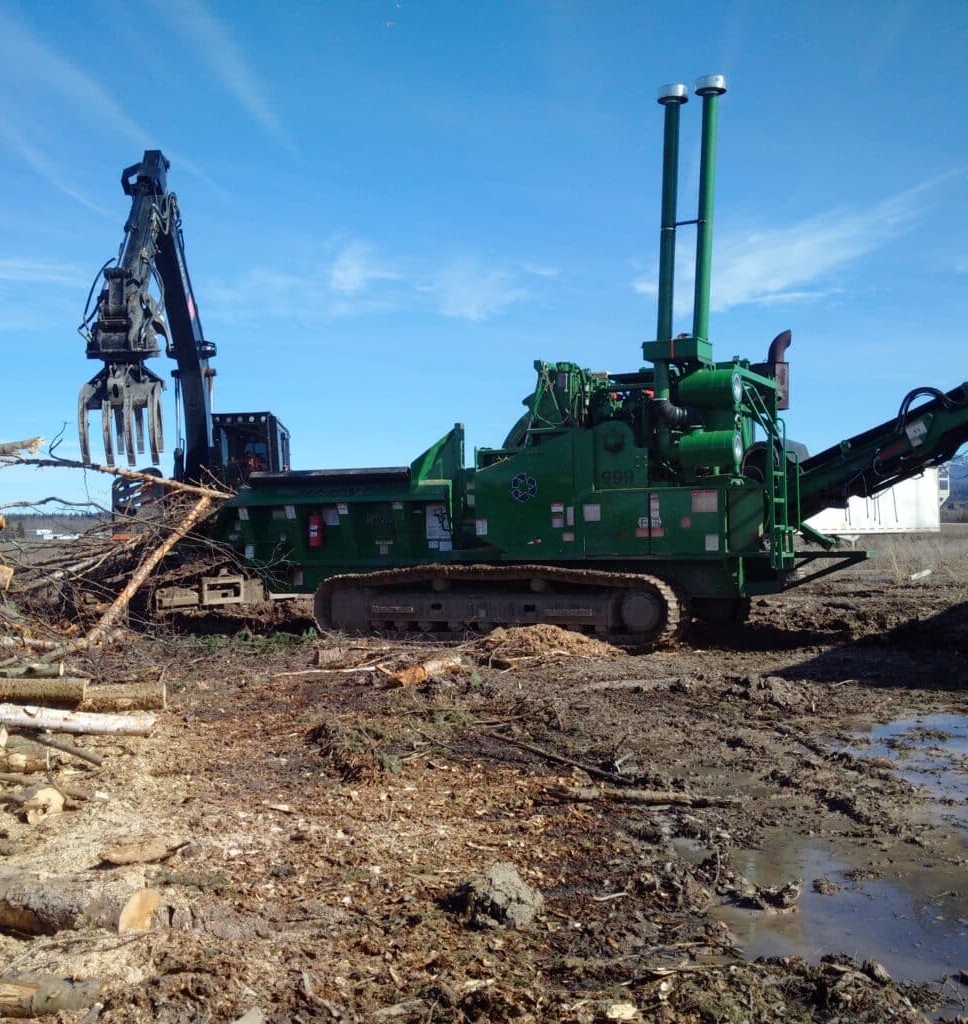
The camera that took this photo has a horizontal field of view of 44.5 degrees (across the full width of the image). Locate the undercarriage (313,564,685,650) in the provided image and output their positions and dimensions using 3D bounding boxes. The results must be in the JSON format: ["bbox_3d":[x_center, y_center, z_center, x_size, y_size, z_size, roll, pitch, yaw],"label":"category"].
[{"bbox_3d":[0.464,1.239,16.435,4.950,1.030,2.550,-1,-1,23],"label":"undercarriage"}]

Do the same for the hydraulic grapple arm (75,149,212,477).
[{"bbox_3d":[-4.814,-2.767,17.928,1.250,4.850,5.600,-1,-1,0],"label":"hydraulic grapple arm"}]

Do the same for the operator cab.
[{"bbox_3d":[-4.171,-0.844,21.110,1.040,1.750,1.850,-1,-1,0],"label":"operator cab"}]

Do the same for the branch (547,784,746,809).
[{"bbox_3d":[0.884,1.573,6.585,1.080,0.085,0.100,-1,-1,11],"label":"branch"}]

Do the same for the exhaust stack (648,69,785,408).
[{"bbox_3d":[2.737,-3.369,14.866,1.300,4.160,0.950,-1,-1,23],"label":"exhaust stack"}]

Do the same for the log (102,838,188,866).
[{"bbox_3d":[-1.611,1.594,5.605,0.400,0.085,0.130,-1,-1,-17],"label":"log"}]

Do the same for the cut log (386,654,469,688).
[{"bbox_3d":[-0.545,1.598,11.985,0.190,0.190,1.080,-1,-1,40],"label":"cut log"}]

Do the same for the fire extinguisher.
[{"bbox_3d":[-2.307,0.252,16.299,0.190,0.520,0.190,-1,-1,23],"label":"fire extinguisher"}]

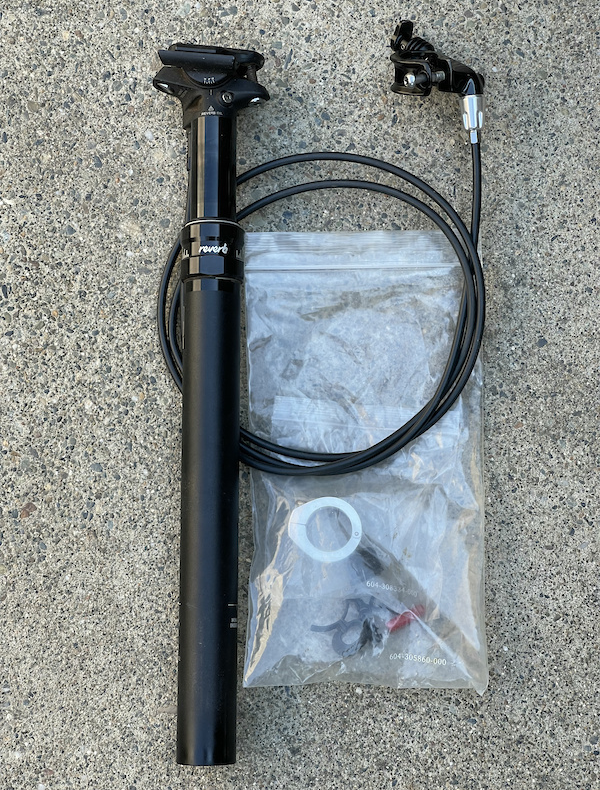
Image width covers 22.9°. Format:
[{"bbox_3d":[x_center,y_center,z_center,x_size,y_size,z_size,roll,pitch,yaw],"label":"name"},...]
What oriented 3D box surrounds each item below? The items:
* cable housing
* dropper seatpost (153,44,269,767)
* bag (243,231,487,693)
[{"bbox_3d":[0.011,-0.048,0.818,0.181,0.022,0.185,0,82,0],"label":"cable housing"},{"bbox_3d":[-0.049,-0.001,0.803,0.064,0.047,0.394,0,82,0],"label":"dropper seatpost"},{"bbox_3d":[0.036,0.032,0.807,0.134,0.020,0.254,0,82,0],"label":"bag"}]

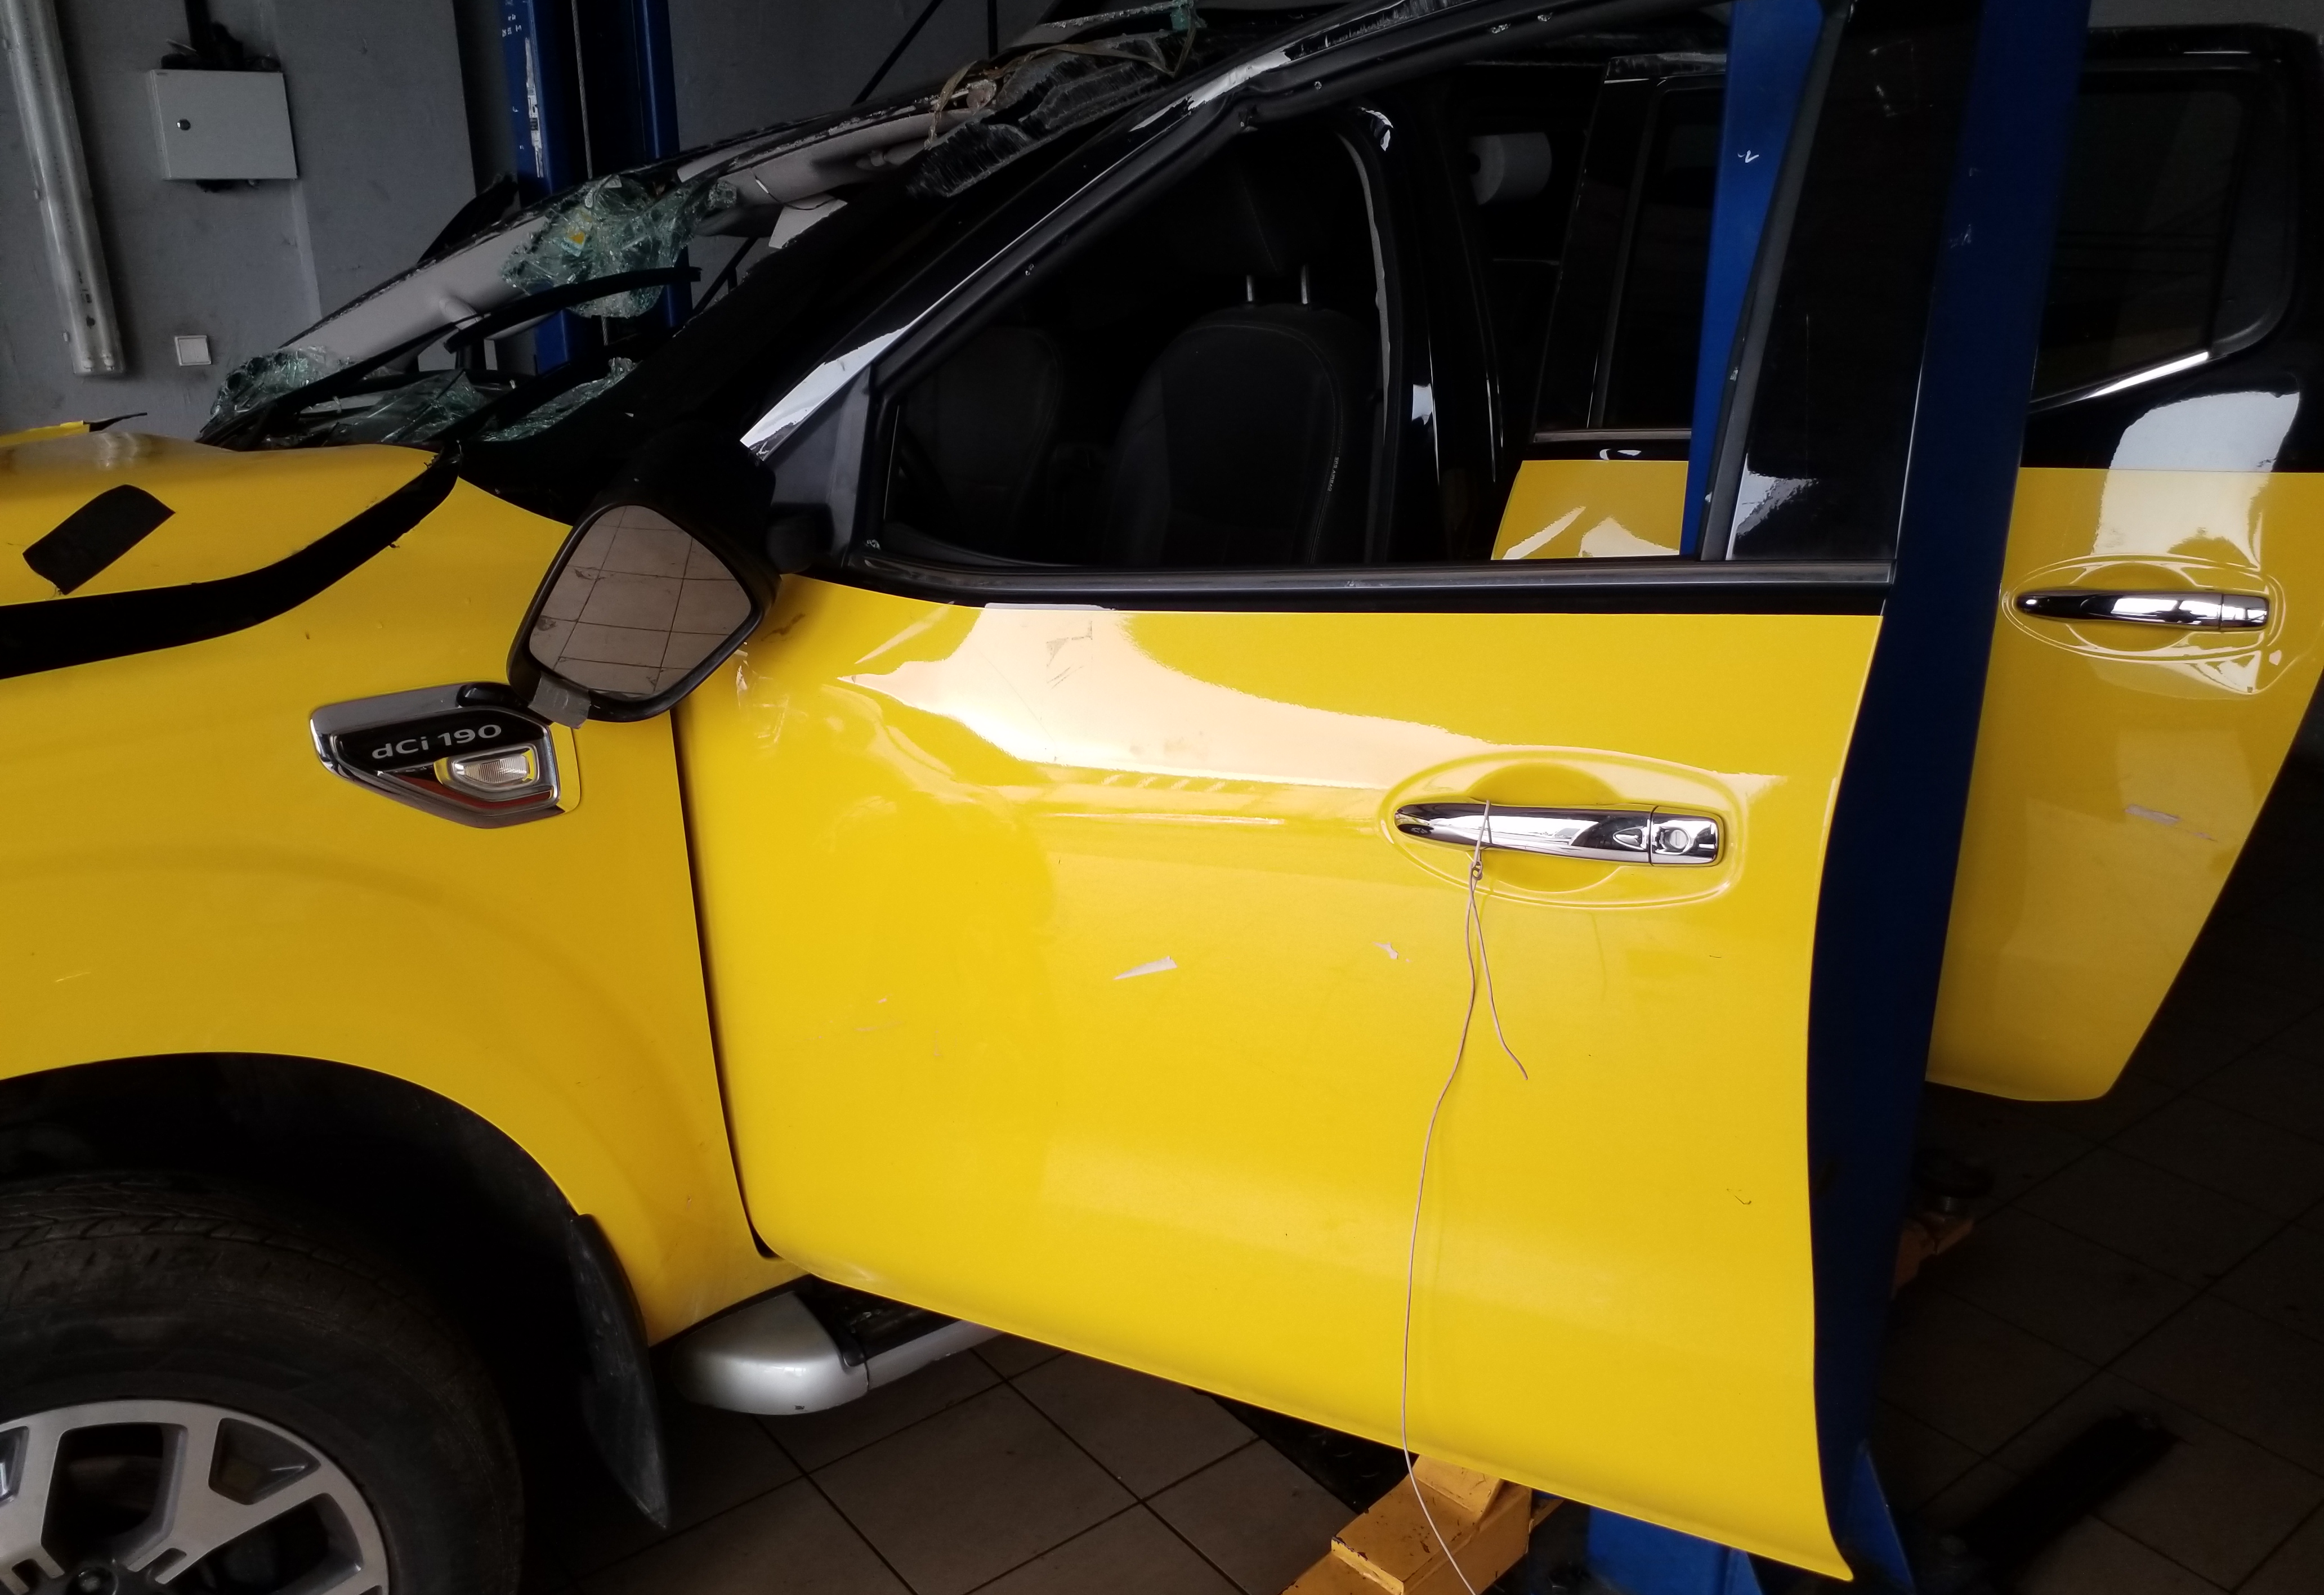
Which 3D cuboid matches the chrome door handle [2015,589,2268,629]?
[{"bbox_3d":[1.057,-0.205,1.955,0.237,0.037,0.037,6,20,24],"label":"chrome door handle"}]

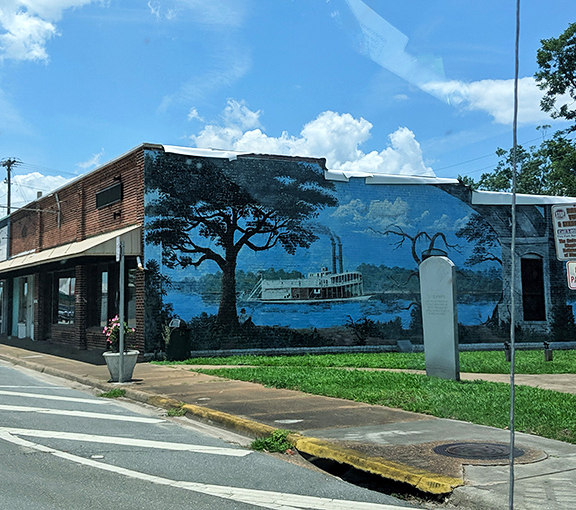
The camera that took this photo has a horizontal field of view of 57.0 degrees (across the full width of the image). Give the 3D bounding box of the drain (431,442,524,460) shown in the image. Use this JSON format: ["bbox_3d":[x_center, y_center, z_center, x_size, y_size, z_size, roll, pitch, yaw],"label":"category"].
[{"bbox_3d":[1.763,1.819,4.920,0.800,0.040,0.790,-5,-9,20],"label":"drain"}]

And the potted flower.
[{"bbox_3d":[-3.040,1.705,9.650,0.660,1.200,0.660,-1,-6,0],"label":"potted flower"}]

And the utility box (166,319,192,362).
[{"bbox_3d":[-2.502,1.949,12.150,0.570,0.960,0.560,-4,-6,30],"label":"utility box"}]

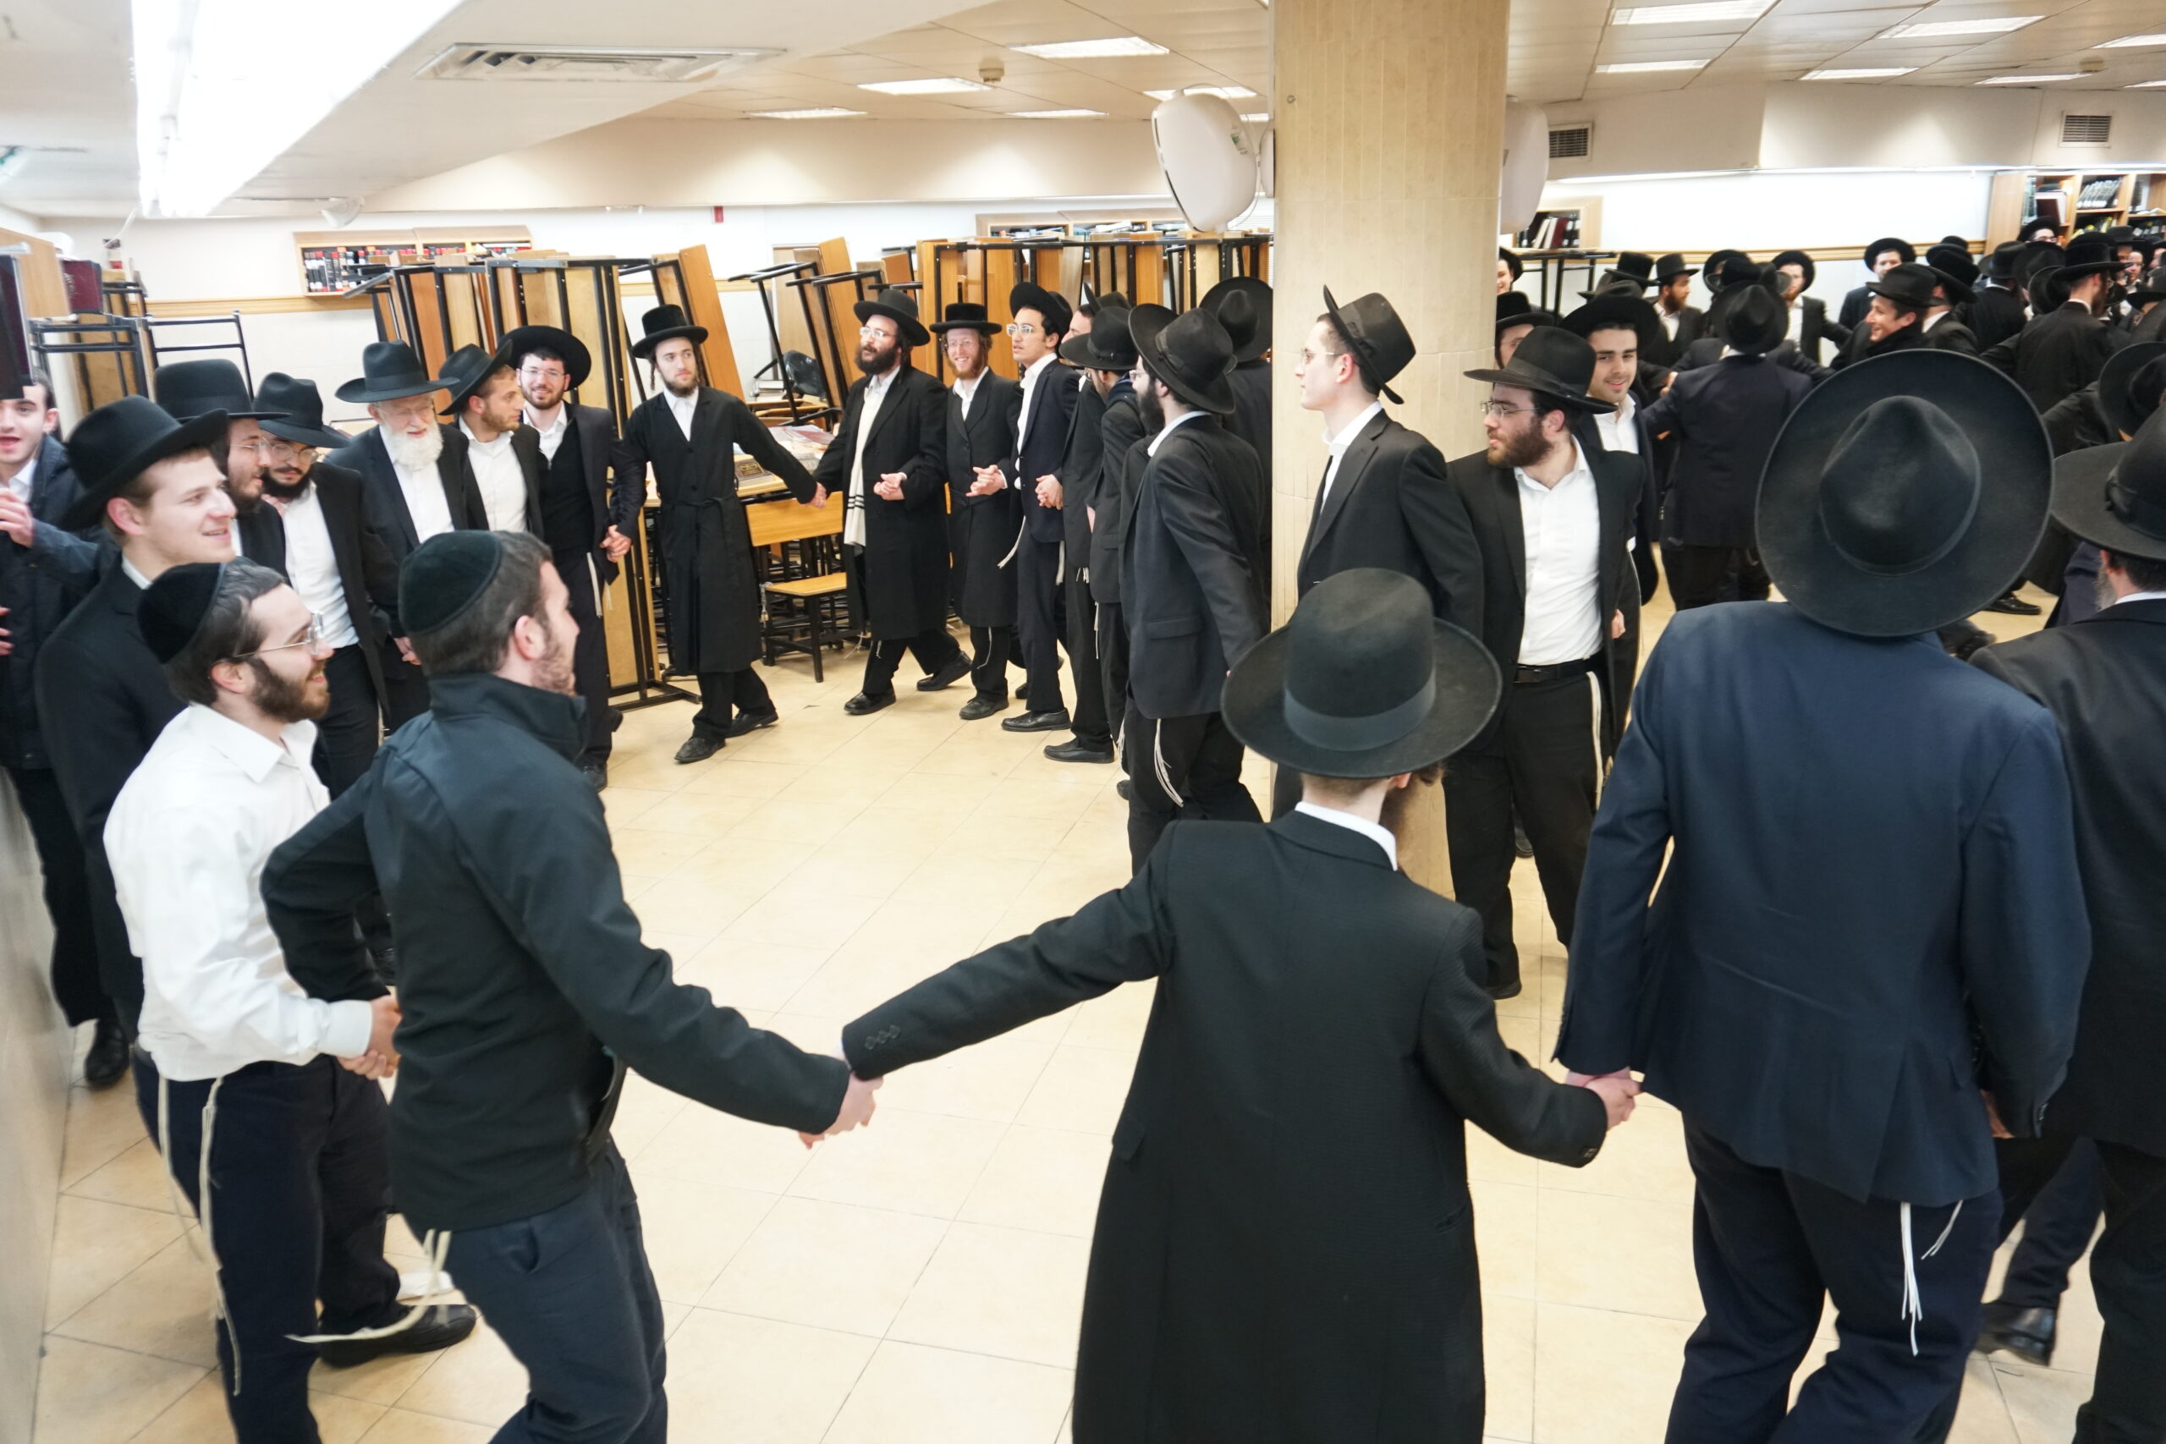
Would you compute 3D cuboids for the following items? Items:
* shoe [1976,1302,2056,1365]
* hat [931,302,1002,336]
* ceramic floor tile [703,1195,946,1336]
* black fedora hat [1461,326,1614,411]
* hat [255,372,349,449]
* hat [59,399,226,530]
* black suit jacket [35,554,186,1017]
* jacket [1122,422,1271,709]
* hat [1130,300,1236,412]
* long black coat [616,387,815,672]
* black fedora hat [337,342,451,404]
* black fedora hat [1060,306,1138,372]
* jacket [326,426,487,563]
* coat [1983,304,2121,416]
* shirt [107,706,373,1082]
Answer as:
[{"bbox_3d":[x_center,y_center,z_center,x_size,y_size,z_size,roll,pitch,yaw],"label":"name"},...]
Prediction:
[{"bbox_3d":[1.674,1.103,3.078,0.295,0.110,0.105,7,19,27],"label":"shoe"},{"bbox_3d":[-0.501,-1.688,6.800,0.300,0.130,0.330,-1,15,2],"label":"hat"},{"bbox_3d":[-0.525,1.127,3.377,0.403,0.010,0.403,3,18,16],"label":"ceramic floor tile"},{"bbox_3d":[1.153,-0.890,4.050,0.380,0.150,0.345,7,20,-23],"label":"black fedora hat"},{"bbox_3d":[-2.372,-0.940,4.870,0.340,0.140,0.370,-4,22,-40],"label":"hat"},{"bbox_3d":[-1.689,-0.483,2.872,0.360,0.140,0.330,-29,16,6],"label":"hat"},{"bbox_3d":[-1.618,0.108,3.000,0.370,0.800,0.480,-1,17,0],"label":"black suit jacket"},{"bbox_3d":[0.304,-0.423,4.370,0.370,0.790,0.480,5,18,19],"label":"jacket"},{"bbox_3d":[0.288,-0.964,4.170,0.370,0.145,0.340,47,34,12],"label":"hat"},{"bbox_3d":[-1.509,-0.776,6.630,0.760,1.140,0.400,-2,17,-2],"label":"long black coat"},{"bbox_3d":[-2.143,-1.093,5.086,0.380,0.140,0.350,14,29,42],"label":"black fedora hat"},{"bbox_3d":[0.111,-1.339,5.655,0.370,0.150,0.330,22,26,28],"label":"black fedora hat"},{"bbox_3d":[-2.001,-0.510,4.880,0.340,0.750,0.540,14,23,42],"label":"jacket"},{"bbox_3d":[5.673,-1.916,9.494,0.700,1.060,0.420,12,22,38],"label":"coat"},{"bbox_3d":[-1.230,0.196,2.372,0.350,0.560,0.470,-13,20,-33],"label":"shirt"}]

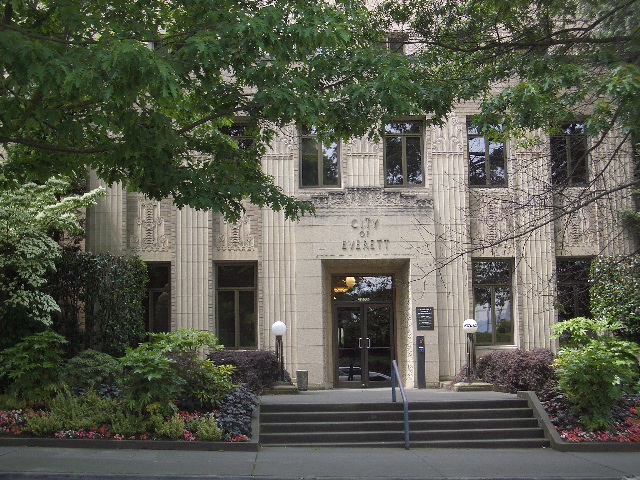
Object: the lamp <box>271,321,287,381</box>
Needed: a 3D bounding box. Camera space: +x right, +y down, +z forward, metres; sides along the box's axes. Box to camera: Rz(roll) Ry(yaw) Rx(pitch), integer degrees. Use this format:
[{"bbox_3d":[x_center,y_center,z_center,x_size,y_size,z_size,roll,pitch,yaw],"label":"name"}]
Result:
[{"bbox_3d":[-0.996,2.698,21.912,0.350,1.480,0.350,-1,-7,-2],"label":"lamp"}]

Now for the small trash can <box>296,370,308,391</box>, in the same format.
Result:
[{"bbox_3d":[-0.438,3.472,22.394,0.290,0.490,0.290,-1,-7,-2],"label":"small trash can"}]

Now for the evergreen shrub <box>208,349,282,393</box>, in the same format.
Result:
[{"bbox_3d":[-1.747,3.097,21.429,1.720,1.040,1.400,-1,-7,-2],"label":"evergreen shrub"}]

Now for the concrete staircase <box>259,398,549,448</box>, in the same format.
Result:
[{"bbox_3d":[1.463,3.403,16.612,5.130,0.760,1.450,-1,-7,-2],"label":"concrete staircase"}]

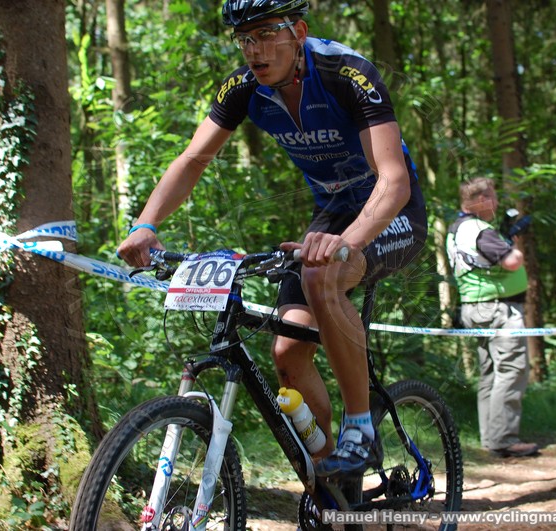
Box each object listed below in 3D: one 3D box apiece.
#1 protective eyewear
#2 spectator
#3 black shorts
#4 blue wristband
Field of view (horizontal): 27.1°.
[{"bbox_3d":[-0.036,-0.605,3.030,0.145,0.055,0.140,-7,9,38],"label":"protective eyewear"},{"bbox_3d":[1.380,0.328,7.420,0.500,1.780,0.540,-2,-5,-25],"label":"spectator"},{"bbox_3d":[0.222,-0.064,3.480,0.400,0.380,0.420,-8,3,39],"label":"black shorts"},{"bbox_3d":[-0.366,-0.093,3.150,0.073,0.018,0.060,13,-18,17],"label":"blue wristband"}]

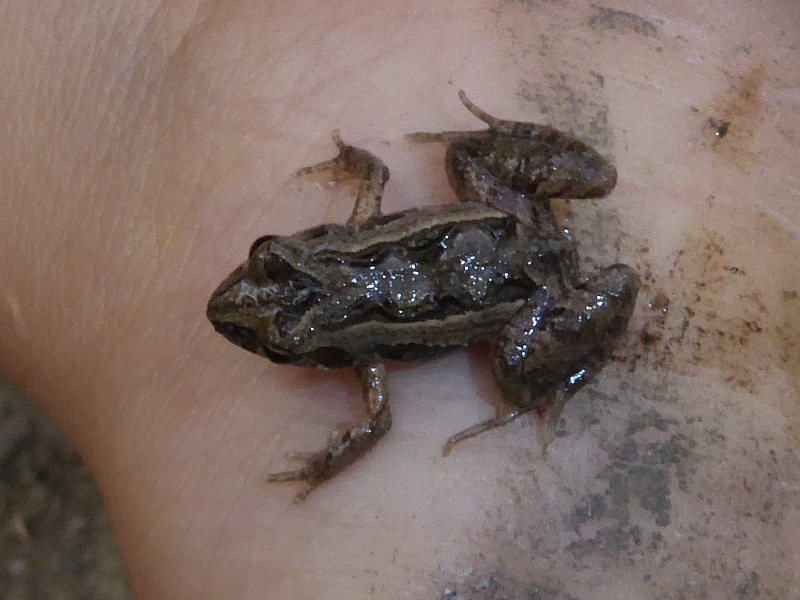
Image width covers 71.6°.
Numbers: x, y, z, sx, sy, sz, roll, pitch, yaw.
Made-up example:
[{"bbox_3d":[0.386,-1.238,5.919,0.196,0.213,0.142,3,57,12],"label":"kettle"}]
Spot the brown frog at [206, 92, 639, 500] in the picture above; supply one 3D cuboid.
[{"bbox_3d":[0.002,-0.001,0.037,0.029,0.009,0.028,-7,83,-1],"label":"brown frog"}]

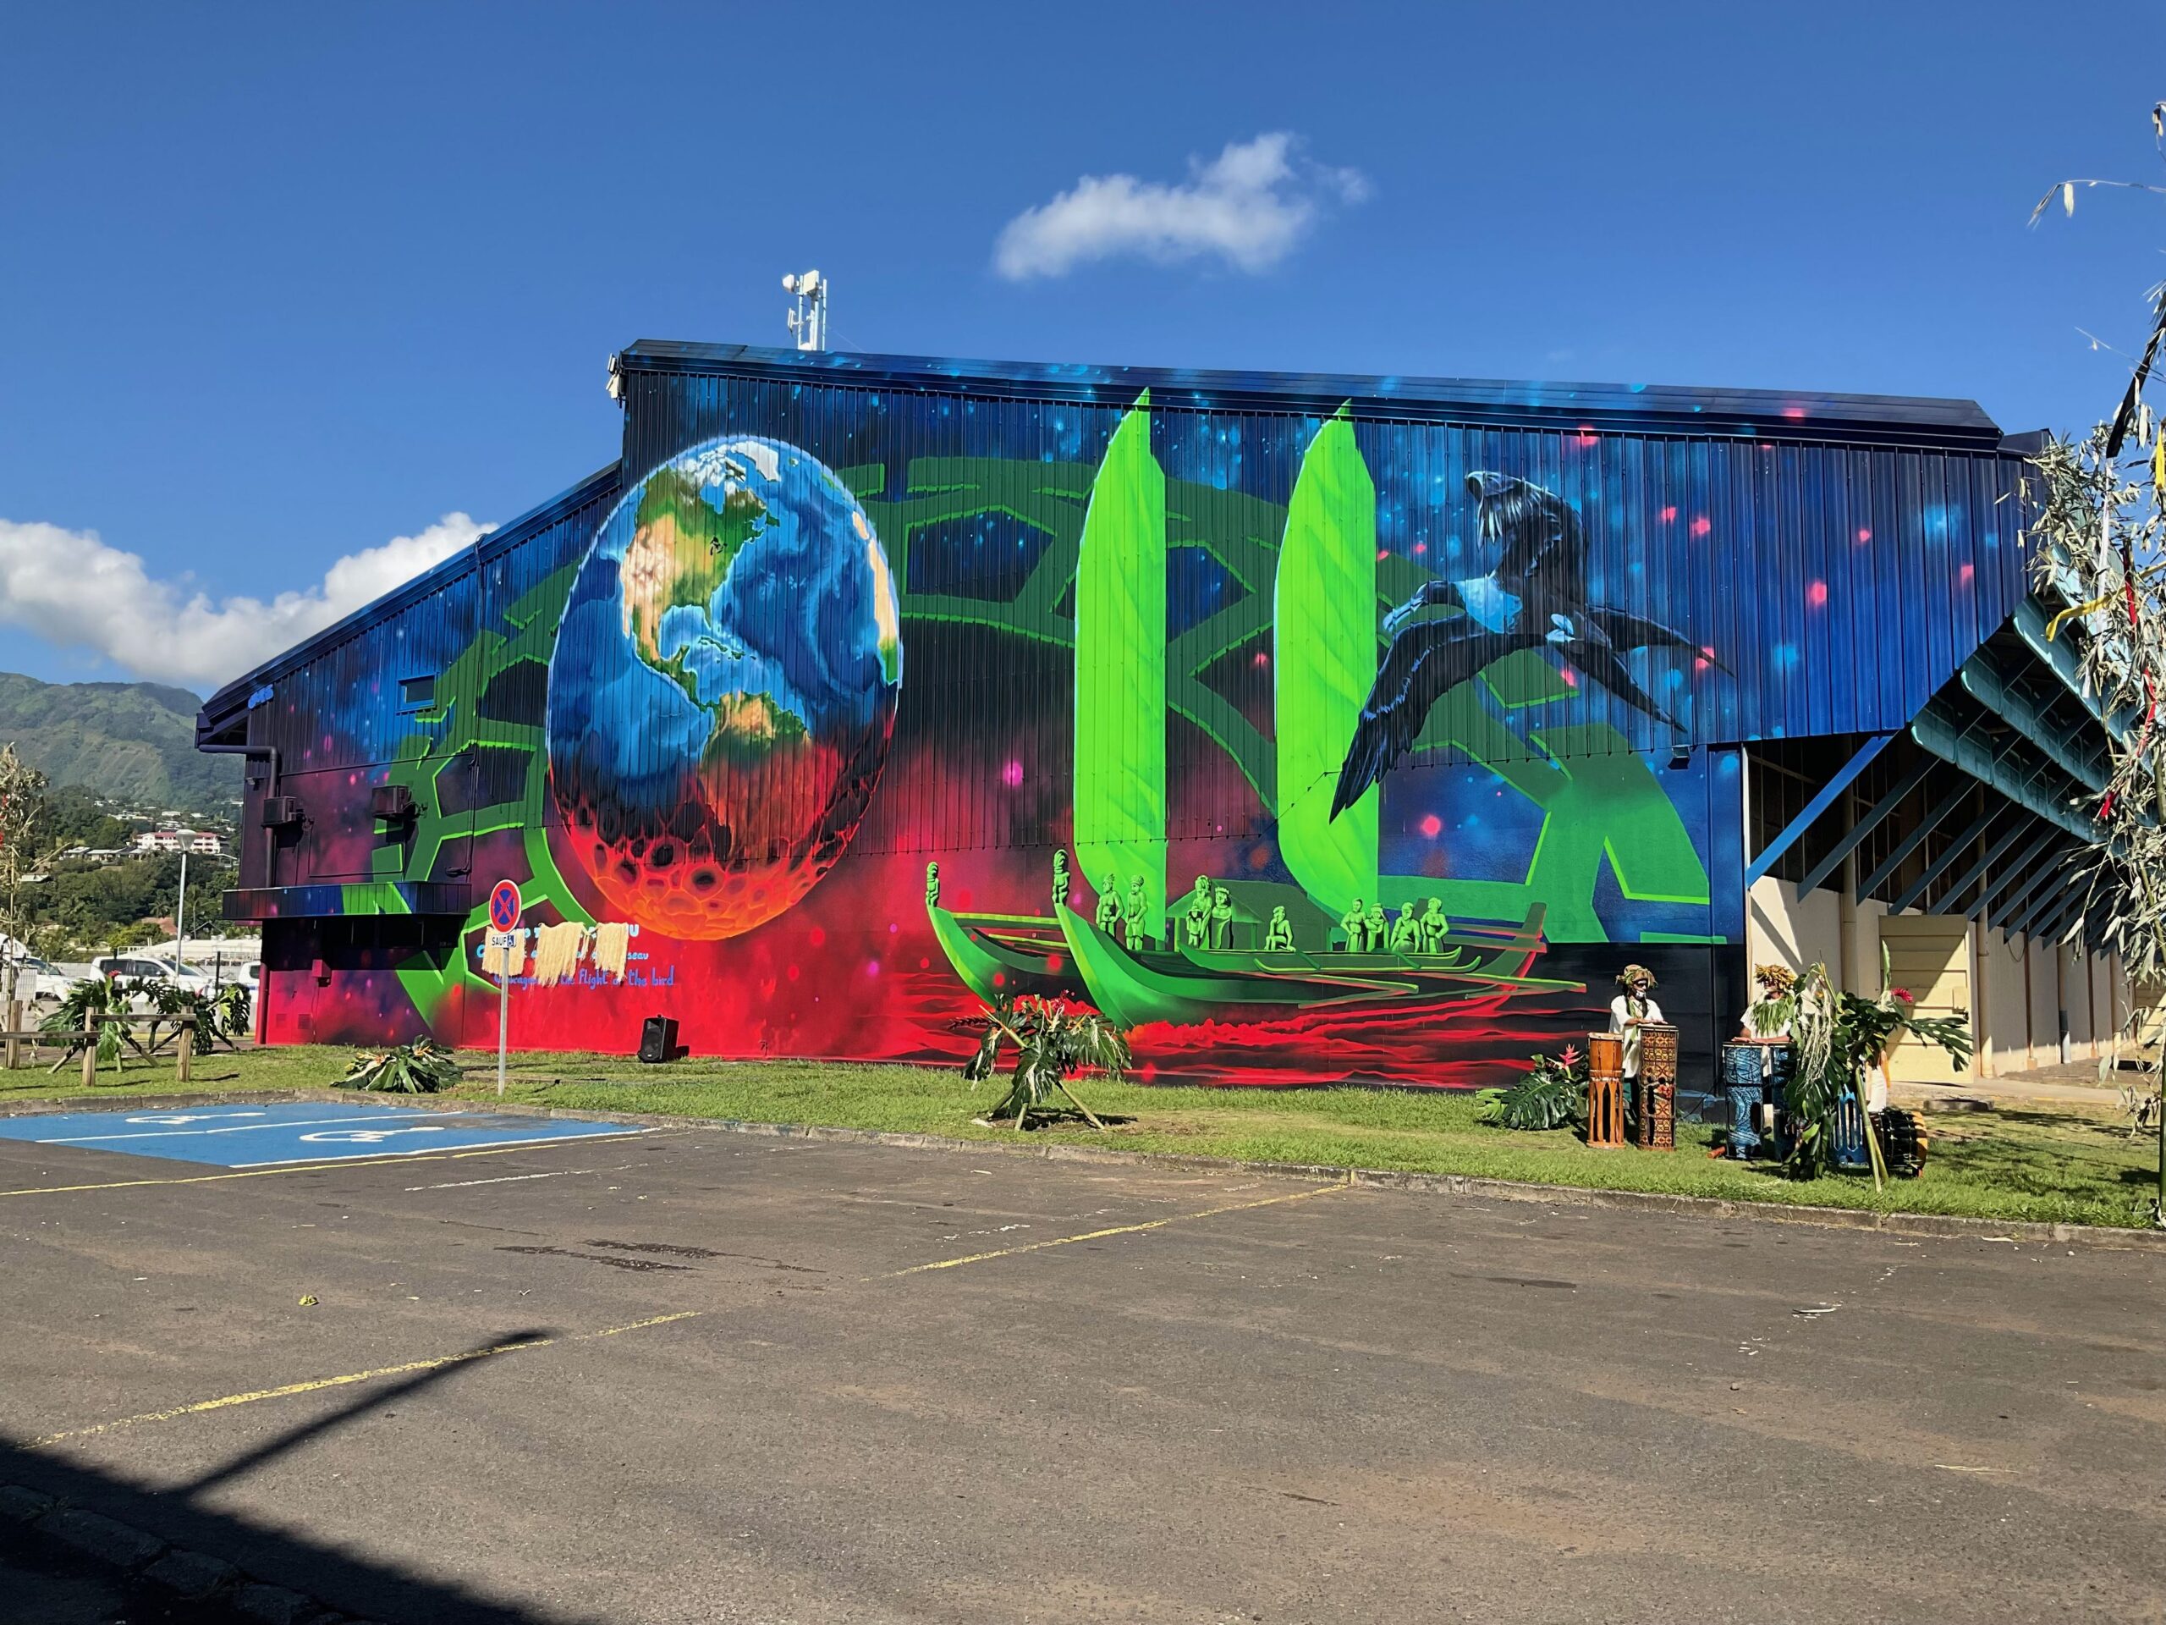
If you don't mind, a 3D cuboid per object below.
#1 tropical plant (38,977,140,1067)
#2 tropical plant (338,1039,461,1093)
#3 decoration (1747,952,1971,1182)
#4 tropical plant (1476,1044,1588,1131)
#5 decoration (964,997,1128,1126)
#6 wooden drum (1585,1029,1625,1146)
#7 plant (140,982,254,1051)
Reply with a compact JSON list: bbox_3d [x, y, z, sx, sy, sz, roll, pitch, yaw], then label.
[{"bbox_3d":[-14.487,3.076,26.600,1.564,1.372,1.500,4,-7,-28],"label":"tropical plant"},{"bbox_3d":[-8.918,3.277,23.700,1.586,0.655,1.350,3,-6,-20],"label":"tropical plant"},{"bbox_3d":[6.685,2.194,15.500,1.739,1.954,1.500,-2,-6,23],"label":"decoration"},{"bbox_3d":[4.808,2.892,19.200,1.251,0.900,1.000,-1,-6,14],"label":"tropical plant"},{"bbox_3d":[-0.391,2.655,19.500,1.764,1.444,1.400,1,-6,-1],"label":"decoration"},{"bbox_3d":[5.014,2.663,17.400,0.350,1.100,0.350,-1,-6,16],"label":"wooden drum"},{"bbox_3d":[-15.037,3.461,30.800,1.783,1.213,1.500,3,-6,-26],"label":"plant"}]

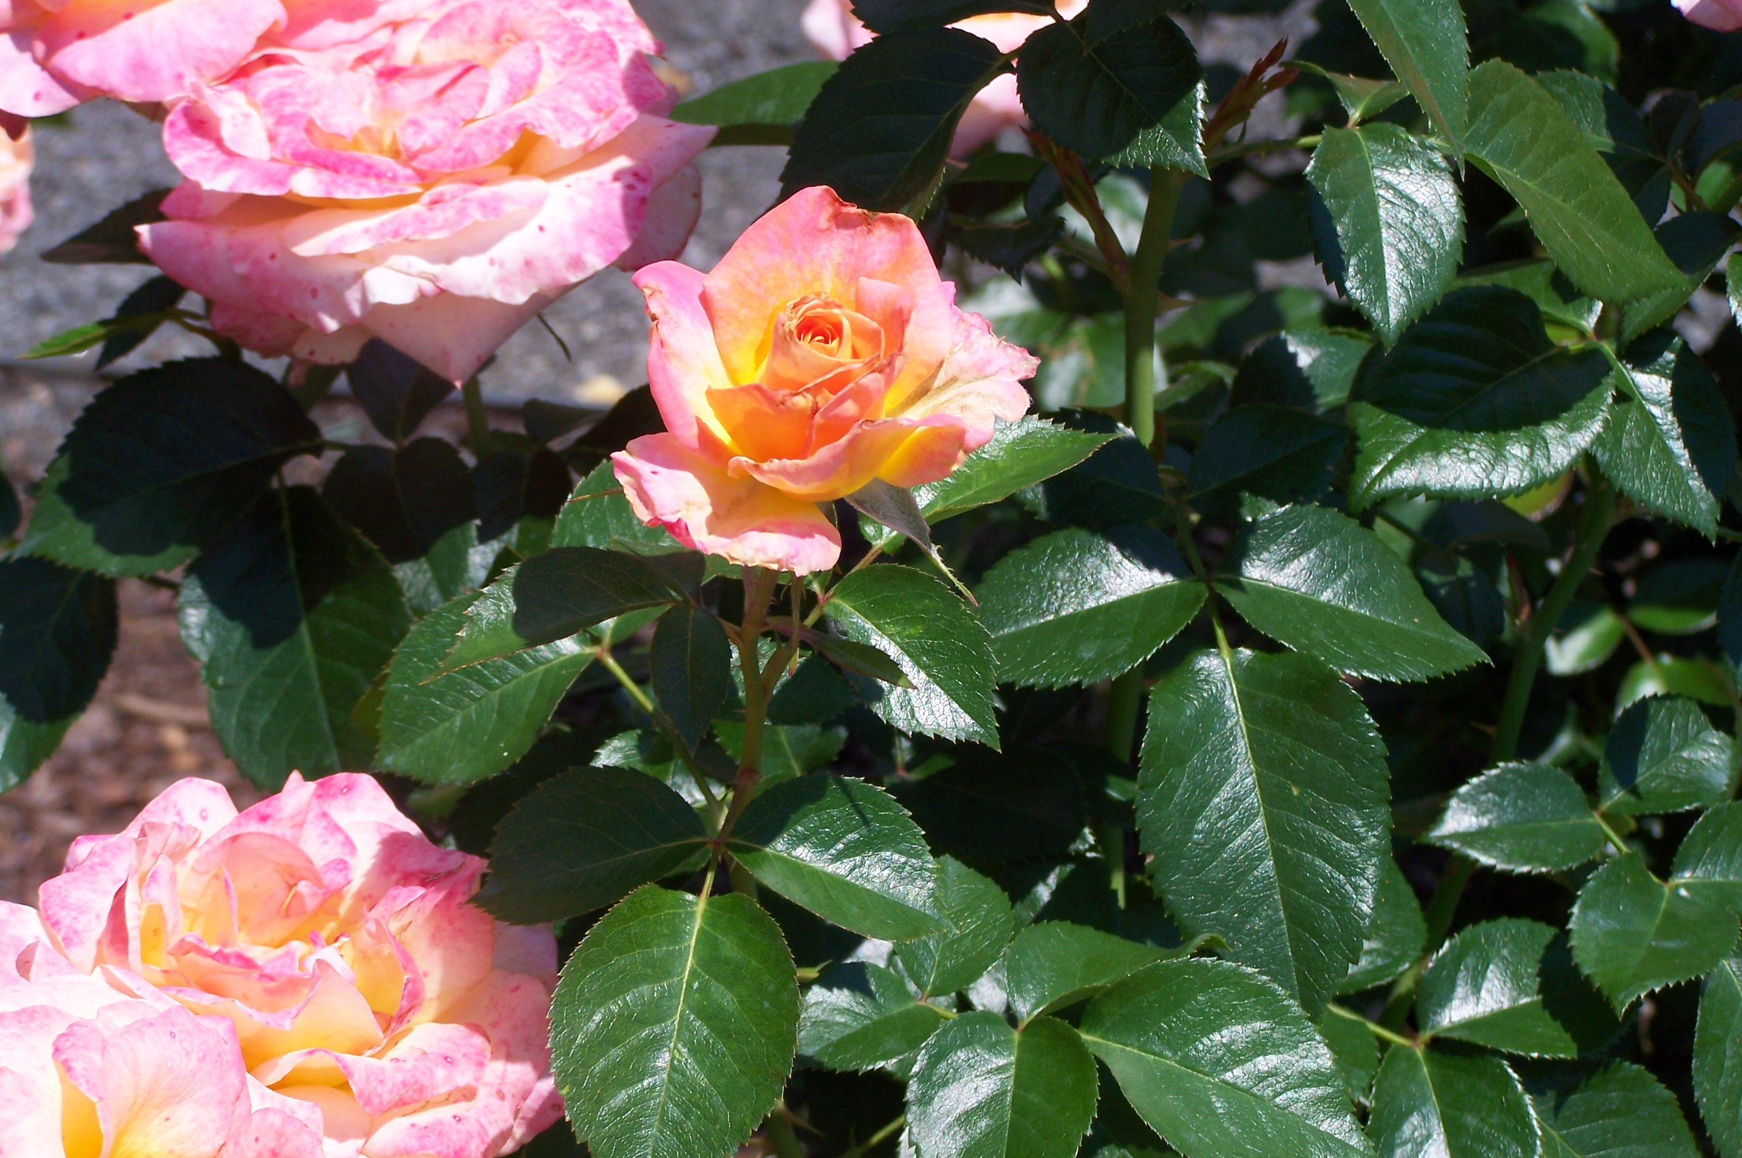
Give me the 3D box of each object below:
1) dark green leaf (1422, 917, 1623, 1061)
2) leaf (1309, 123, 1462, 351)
[{"bbox_3d":[0.153,0.099,1.262,0.052,0.010,0.039,-17,66,-14],"label":"dark green leaf"},{"bbox_3d":[0.108,-0.072,1.110,0.032,0.014,0.054,-4,60,-4],"label":"leaf"}]

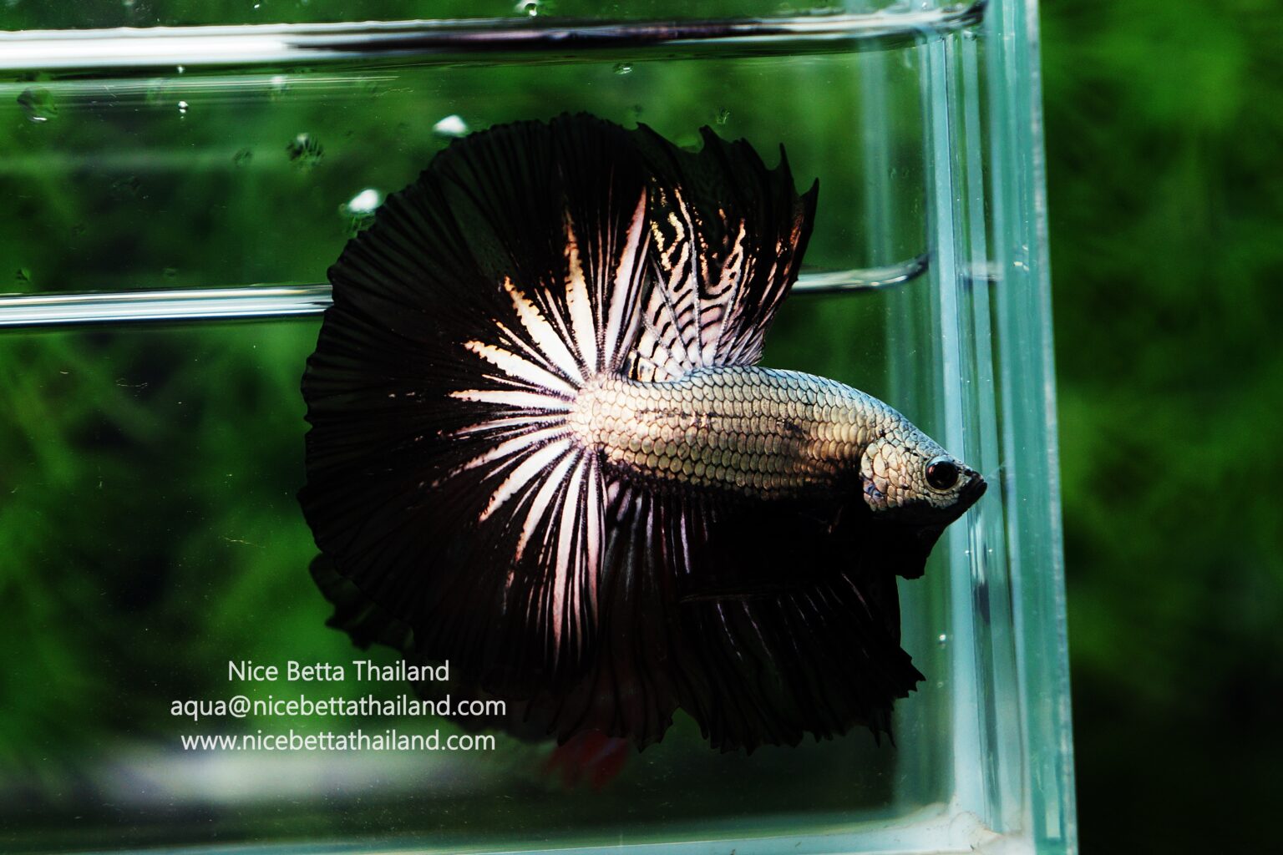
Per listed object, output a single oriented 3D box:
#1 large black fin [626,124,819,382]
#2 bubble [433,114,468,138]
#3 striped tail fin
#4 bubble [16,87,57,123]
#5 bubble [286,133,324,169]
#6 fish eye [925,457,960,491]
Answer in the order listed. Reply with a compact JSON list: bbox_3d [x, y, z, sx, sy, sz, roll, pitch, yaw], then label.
[{"bbox_3d":[0.008,-0.018,0.305,0.020,0.027,0.006,-2,-6,0],"label":"large black fin"},{"bbox_3d":[-0.020,-0.032,0.312,0.004,0.002,0.003,-2,-6,0],"label":"bubble"},{"bbox_3d":[-0.017,-0.003,0.306,0.037,0.060,0.011,-2,-6,0],"label":"striped tail fin"},{"bbox_3d":[-0.063,-0.034,0.305,0.004,0.004,0.004,-2,-6,0],"label":"bubble"},{"bbox_3d":[-0.037,-0.030,0.317,0.004,0.004,0.004,-2,-6,0],"label":"bubble"},{"bbox_3d":[0.031,0.005,0.304,0.004,0.004,0.003,-1,-6,-7],"label":"fish eye"}]

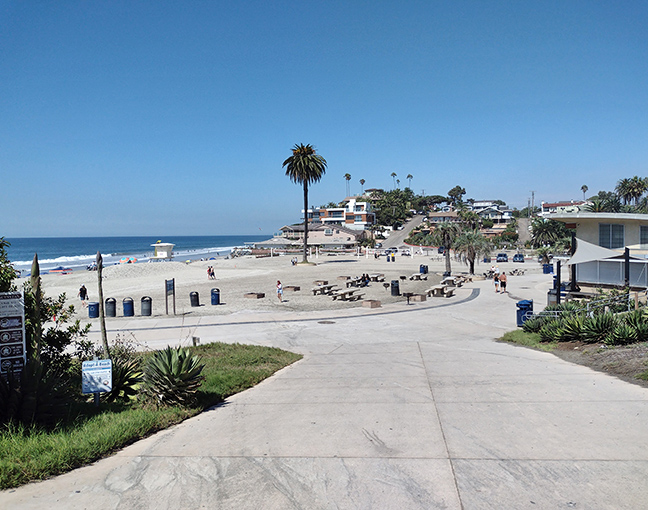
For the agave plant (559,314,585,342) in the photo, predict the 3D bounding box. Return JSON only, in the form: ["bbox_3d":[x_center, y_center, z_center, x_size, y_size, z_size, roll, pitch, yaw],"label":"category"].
[{"bbox_3d":[9.118,2.665,19.500,1.050,0.980,1.050,-1,2,0],"label":"agave plant"}]

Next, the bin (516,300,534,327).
[{"bbox_3d":[10.545,3.100,27.773,0.820,1.360,0.800,1,2,25],"label":"bin"}]

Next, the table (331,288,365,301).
[{"bbox_3d":[1.948,3.174,43.116,1.750,0.760,2.600,1,2,25],"label":"table"}]

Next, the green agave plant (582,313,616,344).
[{"bbox_3d":[9.765,2.605,18.800,1.100,1.020,1.100,1,3,27],"label":"green agave plant"}]

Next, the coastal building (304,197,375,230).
[{"bbox_3d":[4.968,-12.981,170.000,21.000,11.000,14.000,0,2,12],"label":"coastal building"}]

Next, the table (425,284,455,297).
[{"bbox_3d":[9.615,2.970,43.853,1.850,0.760,2.400,1,3,26],"label":"table"}]

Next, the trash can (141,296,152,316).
[{"bbox_3d":[-11.301,3.291,33.824,0.650,1.220,0.650,-1,2,-18],"label":"trash can"}]

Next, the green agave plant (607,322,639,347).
[{"bbox_3d":[9.342,2.488,16.600,1.020,0.760,1.020,-1,2,0],"label":"green agave plant"}]

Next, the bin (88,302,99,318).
[{"bbox_3d":[-14.716,3.548,33.966,0.670,0.900,0.670,-1,2,0],"label":"bin"}]

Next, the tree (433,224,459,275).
[{"bbox_3d":[14.856,-0.666,64.077,3.600,6.300,3.600,-1,2,0],"label":"tree"}]

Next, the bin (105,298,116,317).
[{"bbox_3d":[-13.818,3.389,34.353,0.670,1.170,0.670,-1,2,0],"label":"bin"}]

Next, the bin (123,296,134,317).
[{"bbox_3d":[-12.411,3.307,33.685,0.650,1.220,0.650,-1,2,-18],"label":"bin"}]

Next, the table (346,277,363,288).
[{"bbox_3d":[3.285,2.756,50.847,1.800,0.760,2.400,1,3,36],"label":"table"}]

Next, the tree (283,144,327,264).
[{"bbox_3d":[-3.542,-9.345,96.662,8.000,21.930,8.000,-1,2,0],"label":"tree"}]

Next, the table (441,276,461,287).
[{"bbox_3d":[12.890,2.657,53.497,1.750,0.760,2.400,0,2,24],"label":"table"}]

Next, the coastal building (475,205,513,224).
[{"bbox_3d":[60.718,-14.508,190.000,12.500,7.000,11.500,0,2,5],"label":"coastal building"}]

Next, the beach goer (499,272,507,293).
[{"bbox_3d":[15.255,2.377,44.965,0.520,1.780,0.360,0,2,8],"label":"beach goer"}]

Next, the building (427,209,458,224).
[{"bbox_3d":[42.002,-13.646,188.000,11.000,5.600,9.500,0,2,2],"label":"building"}]

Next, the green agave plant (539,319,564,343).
[{"bbox_3d":[9.007,2.989,21.000,0.970,0.900,0.970,0,2,23],"label":"green agave plant"}]

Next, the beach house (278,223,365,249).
[{"bbox_3d":[-0.430,-5.302,152.000,22.000,7.800,13.000,0,2,12],"label":"beach house"}]

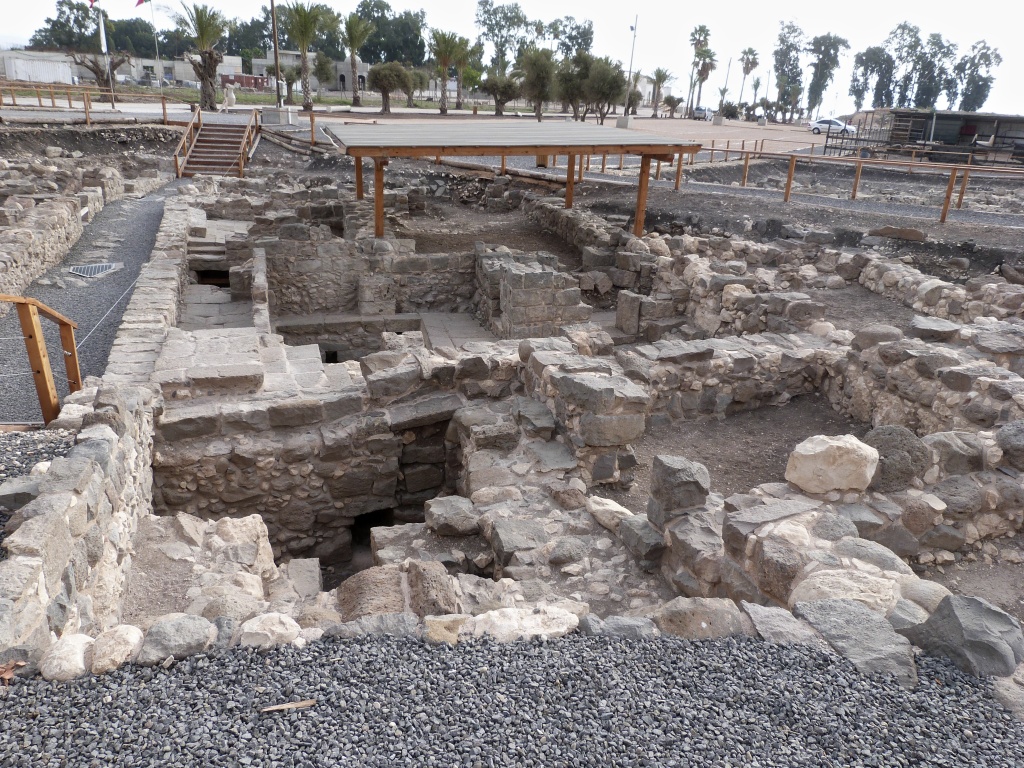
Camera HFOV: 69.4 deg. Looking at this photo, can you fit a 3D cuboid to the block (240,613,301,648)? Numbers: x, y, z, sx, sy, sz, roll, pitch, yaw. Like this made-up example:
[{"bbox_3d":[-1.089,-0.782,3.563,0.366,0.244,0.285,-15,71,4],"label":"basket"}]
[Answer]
[{"bbox_3d":[-1.109,1.132,3.402,0.260,0.130,0.170,1,21,0],"label":"block"}]

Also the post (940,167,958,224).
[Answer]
[{"bbox_3d":[8.073,-3.479,13.659,0.100,0.980,0.100,-18,28,-40],"label":"post"}]

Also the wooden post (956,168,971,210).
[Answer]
[{"bbox_3d":[10.868,-4.730,17.800,0.100,1.000,0.100,12,23,23],"label":"wooden post"}]

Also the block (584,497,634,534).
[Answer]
[{"bbox_3d":[0.596,0.812,4.568,0.300,0.150,0.200,9,22,19],"label":"block"}]

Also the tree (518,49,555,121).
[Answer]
[{"bbox_3d":[1.653,-19.035,47.000,2.400,4.700,2.400,2,21,0],"label":"tree"}]

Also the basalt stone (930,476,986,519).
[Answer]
[{"bbox_3d":[2.651,0.669,4.400,0.290,0.210,0.250,4,21,9],"label":"basalt stone"}]

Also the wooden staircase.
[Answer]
[{"bbox_3d":[-11.834,-9.792,29.847,2.450,2.550,3.300,-1,21,-8],"label":"wooden staircase"}]

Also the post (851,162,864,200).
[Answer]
[{"bbox_3d":[8.707,-5.136,18.628,0.100,0.980,0.100,-18,28,-40],"label":"post"}]

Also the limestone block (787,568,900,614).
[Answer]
[{"bbox_3d":[1.255,0.801,2.800,0.390,0.170,0.220,-3,21,-9],"label":"limestone block"}]

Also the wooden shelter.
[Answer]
[{"bbox_3d":[-0.477,-4.613,16.920,6.860,2.100,6.450,-5,22,-15],"label":"wooden shelter"}]

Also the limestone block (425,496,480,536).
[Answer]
[{"bbox_3d":[-0.368,0.816,4.570,0.320,0.200,0.250,-2,21,-9],"label":"limestone block"}]

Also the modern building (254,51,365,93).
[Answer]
[{"bbox_3d":[-30.122,-46.484,110.000,17.000,6.300,12.000,-3,21,-11],"label":"modern building"}]

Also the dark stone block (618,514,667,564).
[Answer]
[{"bbox_3d":[0.635,0.757,3.600,0.210,0.200,0.210,-8,22,-23],"label":"dark stone block"}]

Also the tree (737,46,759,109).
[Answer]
[{"bbox_3d":[36.778,-47.353,115.000,3.100,10.800,3.100,2,21,0],"label":"tree"}]

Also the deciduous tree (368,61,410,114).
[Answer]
[{"bbox_3d":[-8.283,-20.047,50.000,2.700,3.500,2.700,1,20,0],"label":"deciduous tree"}]

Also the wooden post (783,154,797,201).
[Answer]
[{"bbox_3d":[6.004,-4.446,16.000,0.100,1.020,0.100,17,26,37],"label":"wooden post"}]

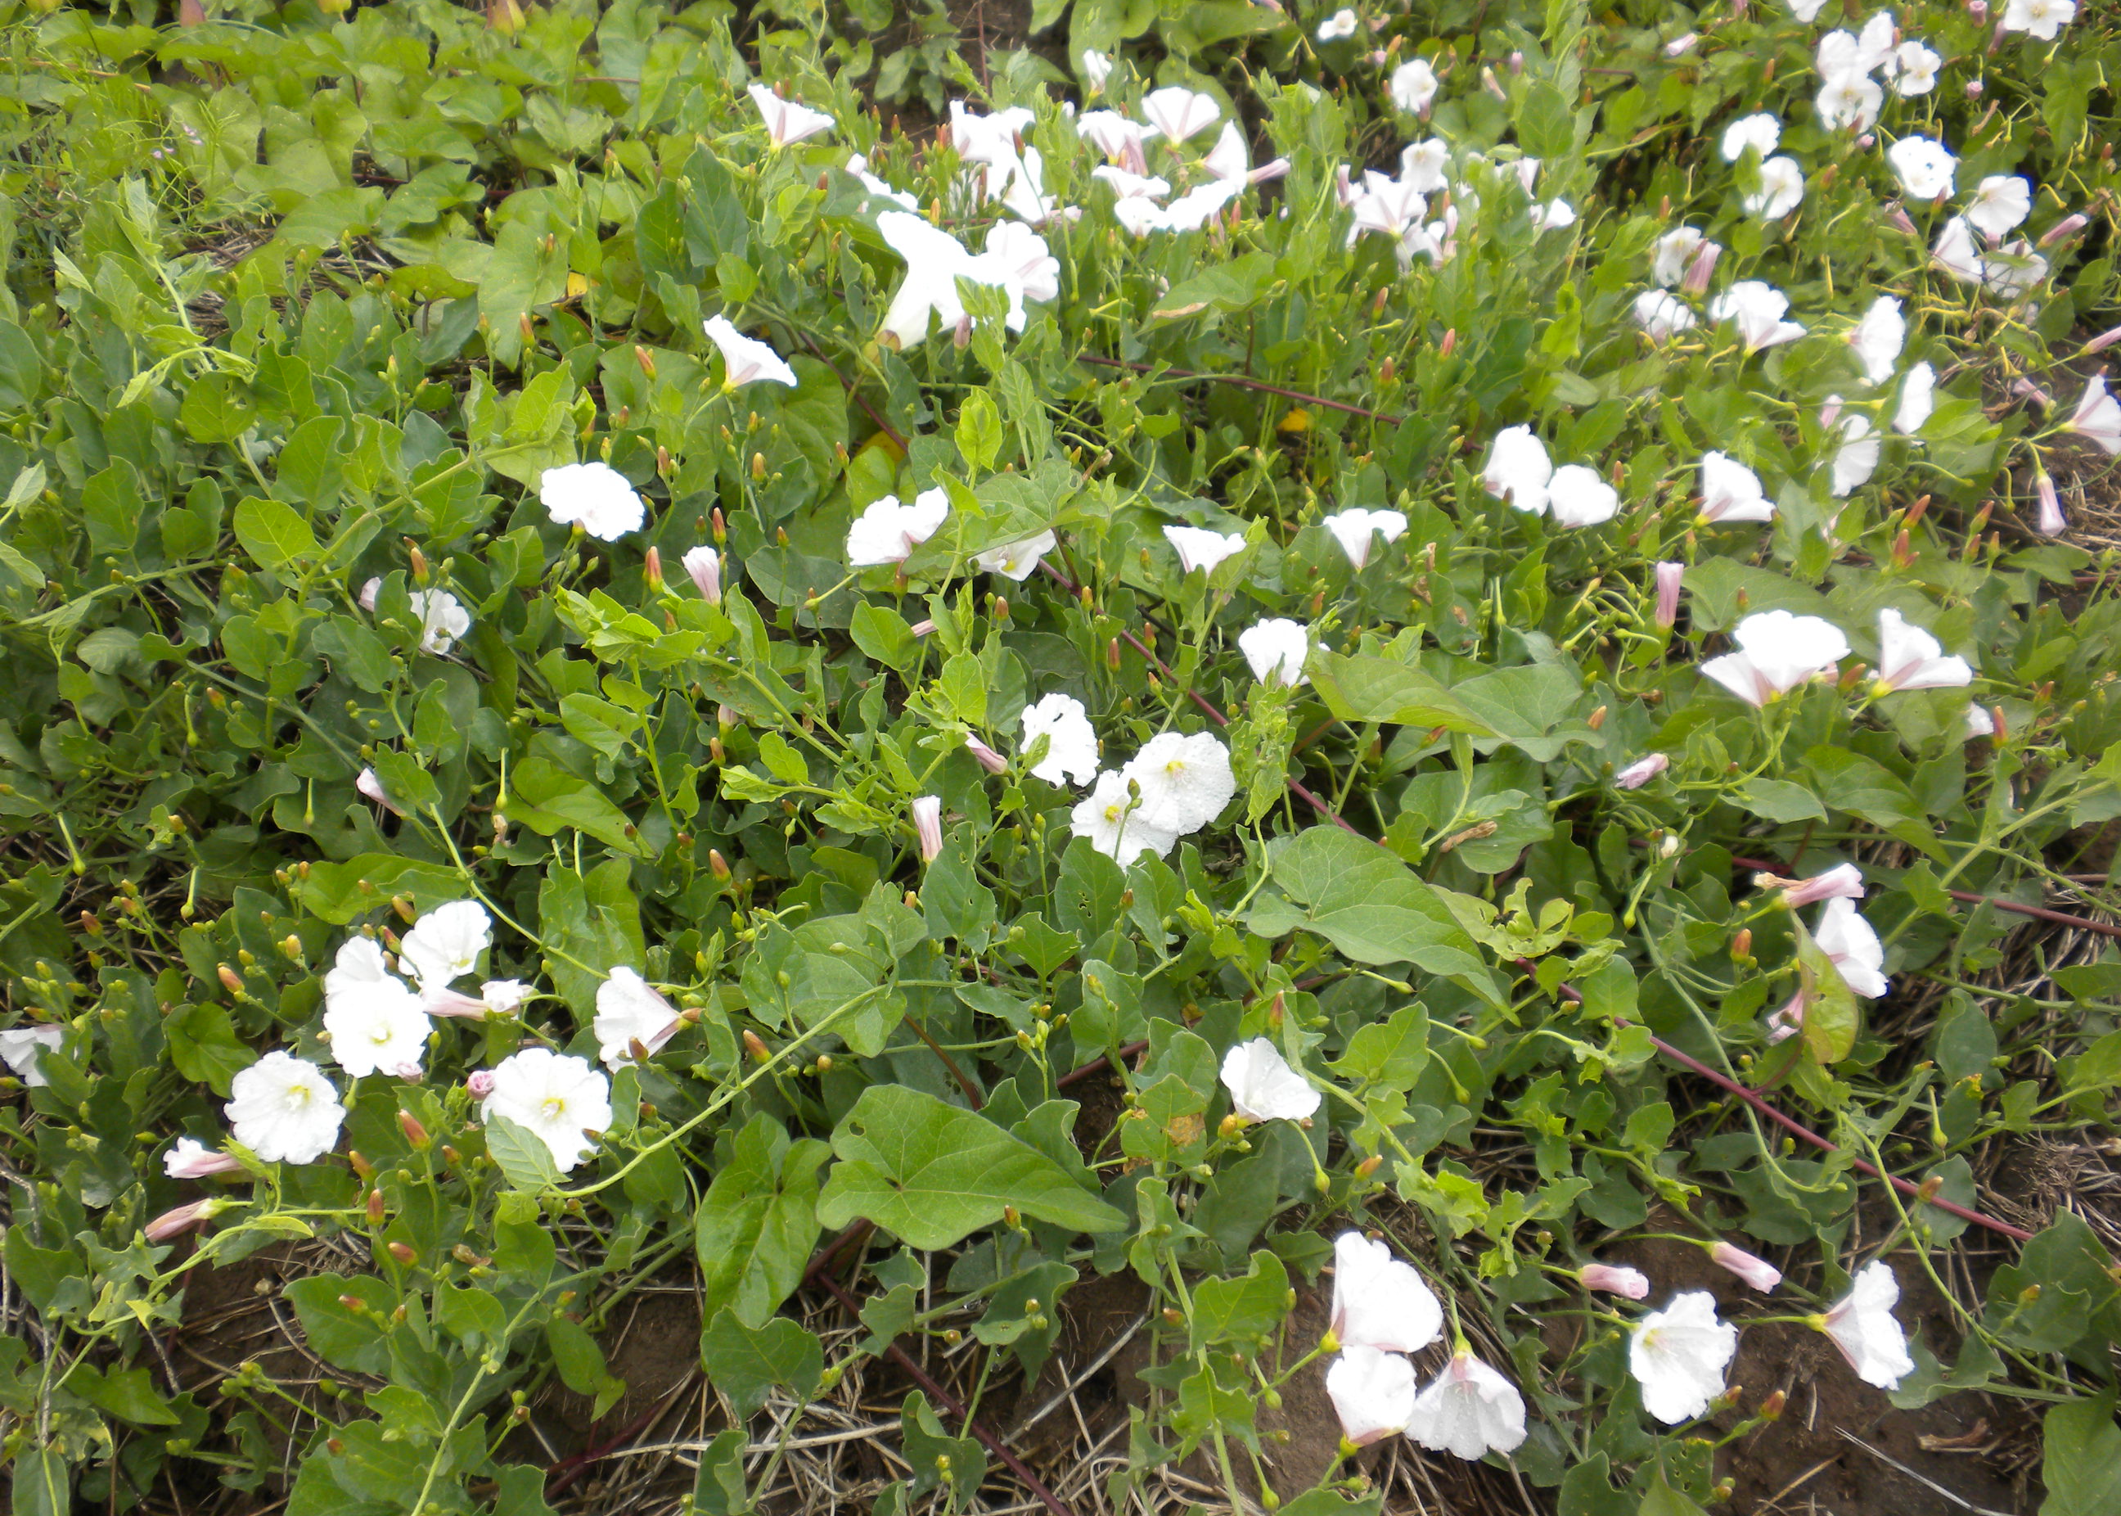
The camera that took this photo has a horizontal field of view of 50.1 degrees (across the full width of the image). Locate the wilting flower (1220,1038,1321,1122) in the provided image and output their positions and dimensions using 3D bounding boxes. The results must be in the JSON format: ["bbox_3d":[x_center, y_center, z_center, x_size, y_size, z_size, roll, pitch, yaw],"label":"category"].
[{"bbox_3d":[0.053,0.091,0.620,0.029,0.018,0.029,36,47,-5],"label":"wilting flower"}]

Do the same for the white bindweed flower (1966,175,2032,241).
[{"bbox_3d":[0.362,-0.217,0.880,0.016,0.026,0.026,24,20,-47],"label":"white bindweed flower"}]

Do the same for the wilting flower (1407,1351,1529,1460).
[{"bbox_3d":[0.095,0.151,0.530,0.027,0.027,0.021,-3,84,-3],"label":"wilting flower"}]

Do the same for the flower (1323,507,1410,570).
[{"bbox_3d":[0.099,-0.071,0.740,0.029,0.018,0.029,3,7,4],"label":"flower"}]

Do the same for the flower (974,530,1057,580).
[{"bbox_3d":[-0.013,-0.062,0.665,0.025,0.016,0.024,0,49,0],"label":"flower"}]

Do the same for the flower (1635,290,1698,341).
[{"bbox_3d":[0.262,-0.190,0.982,0.028,0.021,0.028,2,3,2],"label":"flower"}]

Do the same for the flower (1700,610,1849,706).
[{"bbox_3d":[0.248,-0.033,0.791,0.048,0.048,0.029,4,88,5],"label":"flower"}]

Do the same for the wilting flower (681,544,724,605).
[{"bbox_3d":[-0.109,-0.056,0.690,0.011,0.018,0.011,-17,24,-7],"label":"wilting flower"}]

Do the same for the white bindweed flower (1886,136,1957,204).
[{"bbox_3d":[0.329,-0.222,0.880,0.031,0.019,0.031,-25,75,-24],"label":"white bindweed flower"}]

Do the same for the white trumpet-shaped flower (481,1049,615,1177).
[{"bbox_3d":[-0.122,0.084,0.540,0.030,0.018,0.030,-13,83,-15],"label":"white trumpet-shaped flower"}]

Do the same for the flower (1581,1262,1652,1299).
[{"bbox_3d":[0.122,0.114,0.495,0.017,0.006,0.006,15,0,24],"label":"flower"}]

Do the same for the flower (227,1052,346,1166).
[{"bbox_3d":[-0.181,0.082,0.530,0.028,0.026,0.017,-4,1,-4],"label":"flower"}]

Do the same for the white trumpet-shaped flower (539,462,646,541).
[{"bbox_3d":[-0.140,-0.075,0.675,0.027,0.017,0.029,45,57,7],"label":"white trumpet-shaped flower"}]

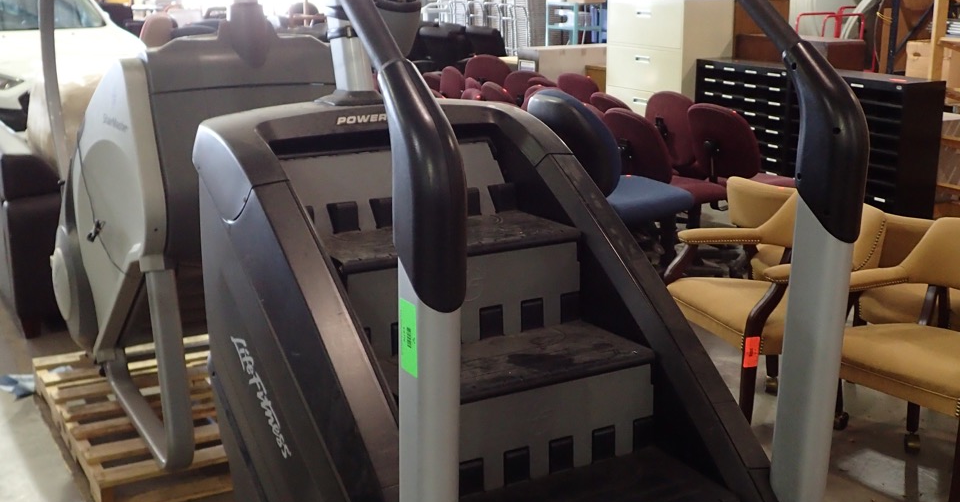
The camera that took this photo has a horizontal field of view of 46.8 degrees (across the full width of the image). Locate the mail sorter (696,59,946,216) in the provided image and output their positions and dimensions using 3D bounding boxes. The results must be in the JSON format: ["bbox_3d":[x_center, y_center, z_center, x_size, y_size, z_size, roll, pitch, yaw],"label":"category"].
[{"bbox_3d":[2.058,-0.677,7.037,0.326,0.930,1.768,-8,17,-28],"label":"mail sorter"}]

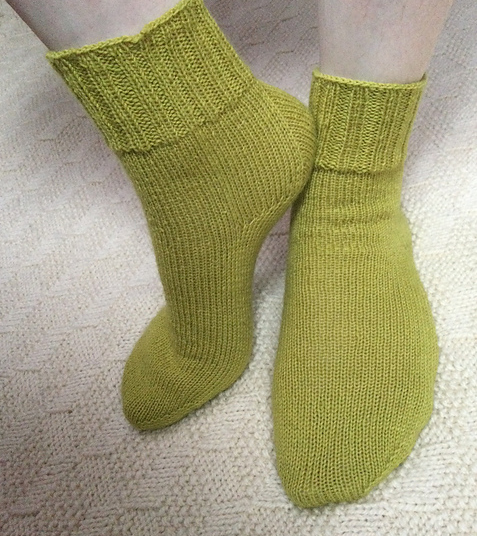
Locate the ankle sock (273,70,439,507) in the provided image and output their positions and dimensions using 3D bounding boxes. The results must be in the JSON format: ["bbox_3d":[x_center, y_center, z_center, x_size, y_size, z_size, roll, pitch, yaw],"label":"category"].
[{"bbox_3d":[0.073,-0.006,0.334,0.102,0.147,0.240,1,47,7],"label":"ankle sock"}]

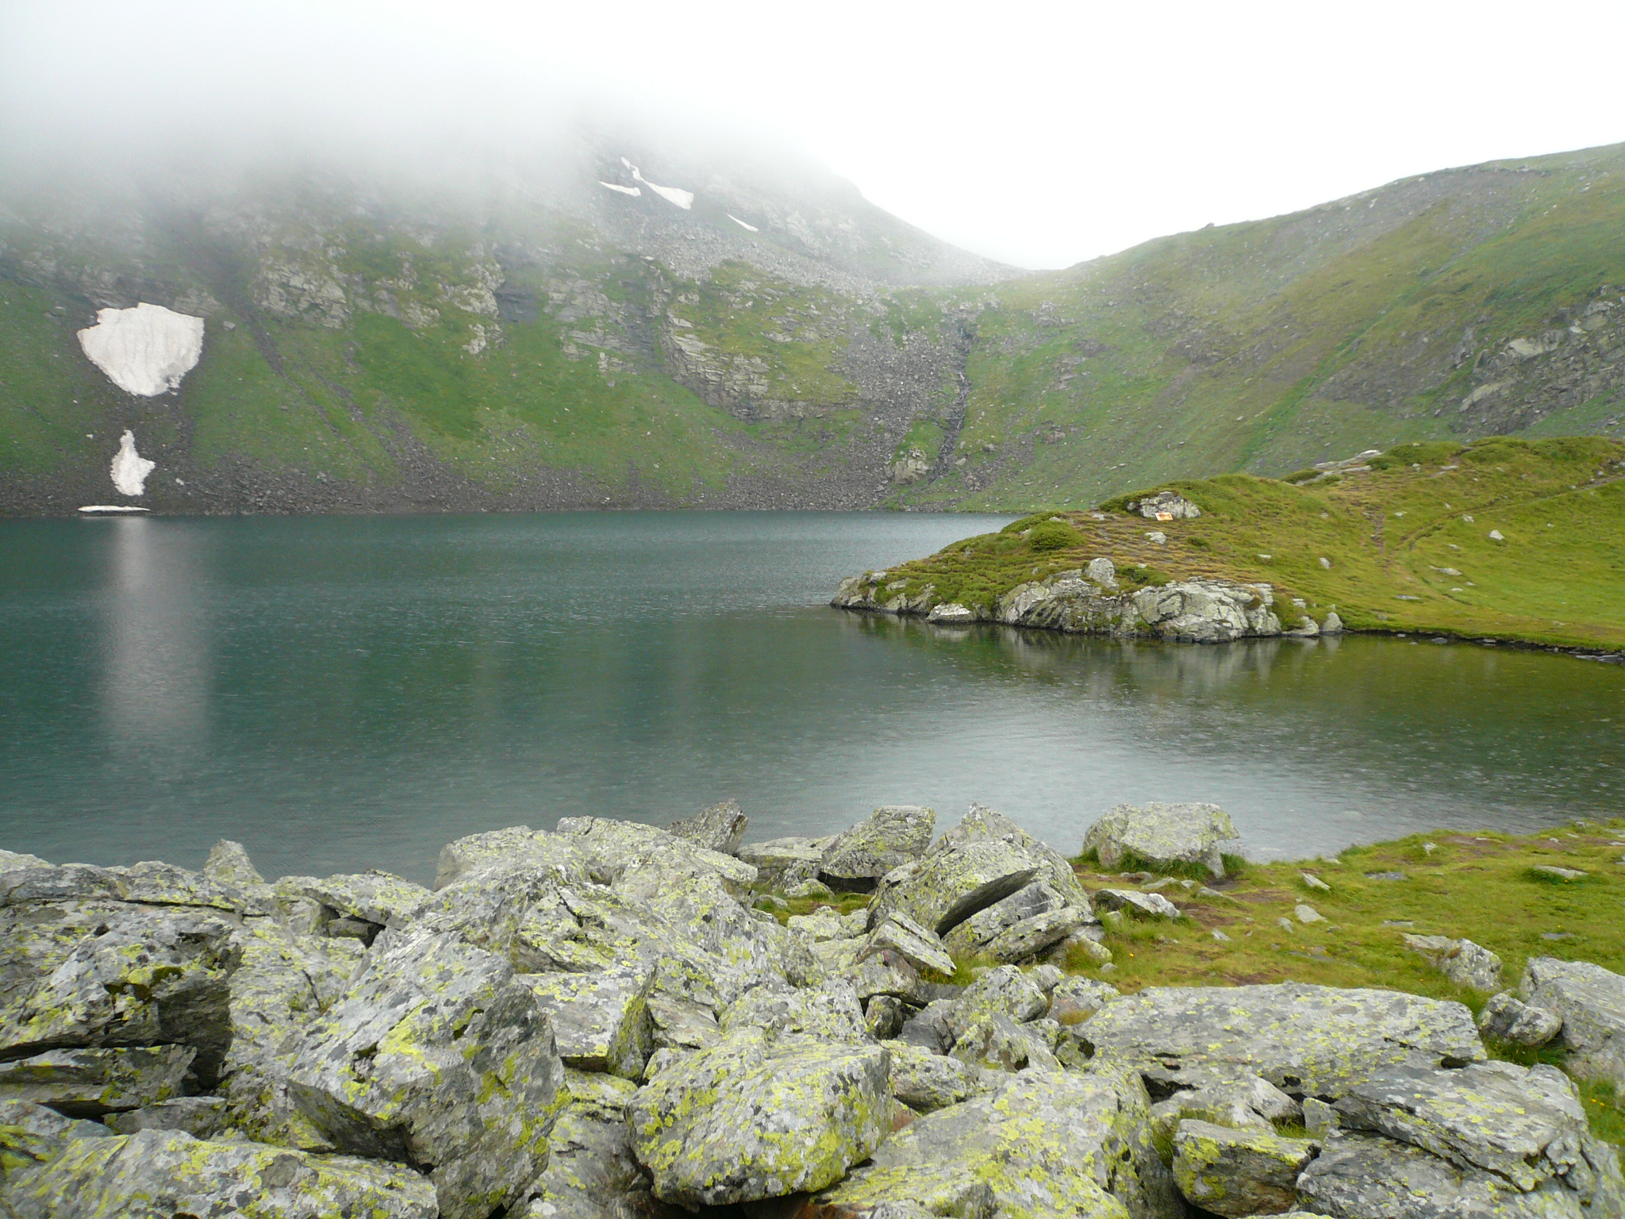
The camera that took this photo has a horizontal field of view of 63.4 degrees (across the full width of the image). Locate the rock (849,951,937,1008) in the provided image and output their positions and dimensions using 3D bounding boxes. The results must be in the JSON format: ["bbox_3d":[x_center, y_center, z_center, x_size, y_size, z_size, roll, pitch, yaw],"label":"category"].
[{"bbox_3d":[0.342,1.591,5.671,0.370,0.180,0.300,0,5,0],"label":"rock"}]

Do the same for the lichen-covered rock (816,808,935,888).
[{"bbox_3d":[0.383,1.431,7.862,0.680,0.420,0.500,1,5,15],"label":"lichen-covered rock"}]

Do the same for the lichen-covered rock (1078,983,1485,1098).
[{"bbox_3d":[1.414,1.321,4.050,1.152,0.216,0.480,0,5,5],"label":"lichen-covered rock"}]

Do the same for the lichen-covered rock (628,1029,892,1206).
[{"bbox_3d":[-0.133,1.313,3.403,0.690,0.370,0.520,0,5,0],"label":"lichen-covered rock"}]

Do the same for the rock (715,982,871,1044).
[{"bbox_3d":[-0.054,1.168,3.750,0.421,0.141,0.300,0,5,-5],"label":"rock"}]

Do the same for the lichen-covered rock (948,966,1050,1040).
[{"bbox_3d":[0.578,1.240,4.150,0.296,0.176,0.270,0,5,0],"label":"lichen-covered rock"}]

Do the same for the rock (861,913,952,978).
[{"bbox_3d":[0.323,1.159,4.550,0.287,0.161,0.270,-2,5,-20],"label":"rock"}]

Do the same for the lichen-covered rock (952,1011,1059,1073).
[{"bbox_3d":[0.550,1.265,3.800,0.283,0.142,0.240,-1,5,-10],"label":"lichen-covered rock"}]

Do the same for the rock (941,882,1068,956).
[{"bbox_3d":[0.986,1.563,6.648,0.660,0.280,0.420,2,5,20],"label":"rock"}]

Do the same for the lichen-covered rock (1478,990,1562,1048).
[{"bbox_3d":[2.720,1.574,5.052,0.330,0.200,0.240,2,5,28],"label":"lichen-covered rock"}]

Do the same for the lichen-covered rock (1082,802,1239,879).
[{"bbox_3d":[1.740,1.152,6.600,0.718,0.315,0.480,0,5,0],"label":"lichen-covered rock"}]

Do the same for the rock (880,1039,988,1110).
[{"bbox_3d":[0.389,1.483,4.178,0.370,0.190,0.270,-1,5,-15],"label":"rock"}]

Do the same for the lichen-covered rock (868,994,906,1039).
[{"bbox_3d":[0.294,1.611,5.198,0.160,0.170,0.170,0,5,0],"label":"lichen-covered rock"}]

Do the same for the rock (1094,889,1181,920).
[{"bbox_3d":[1.782,1.619,7.209,0.490,0.130,0.280,-1,5,-15],"label":"rock"}]

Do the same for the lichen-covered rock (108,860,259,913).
[{"bbox_3d":[-2.385,1.061,5.000,0.481,0.152,0.350,0,5,-5],"label":"lichen-covered rock"}]

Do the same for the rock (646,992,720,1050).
[{"bbox_3d":[-0.437,1.381,4.419,0.270,0.140,0.240,-1,5,-15],"label":"rock"}]

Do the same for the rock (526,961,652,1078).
[{"bbox_3d":[-0.591,1.060,3.400,0.352,0.217,0.320,-1,5,-10],"label":"rock"}]

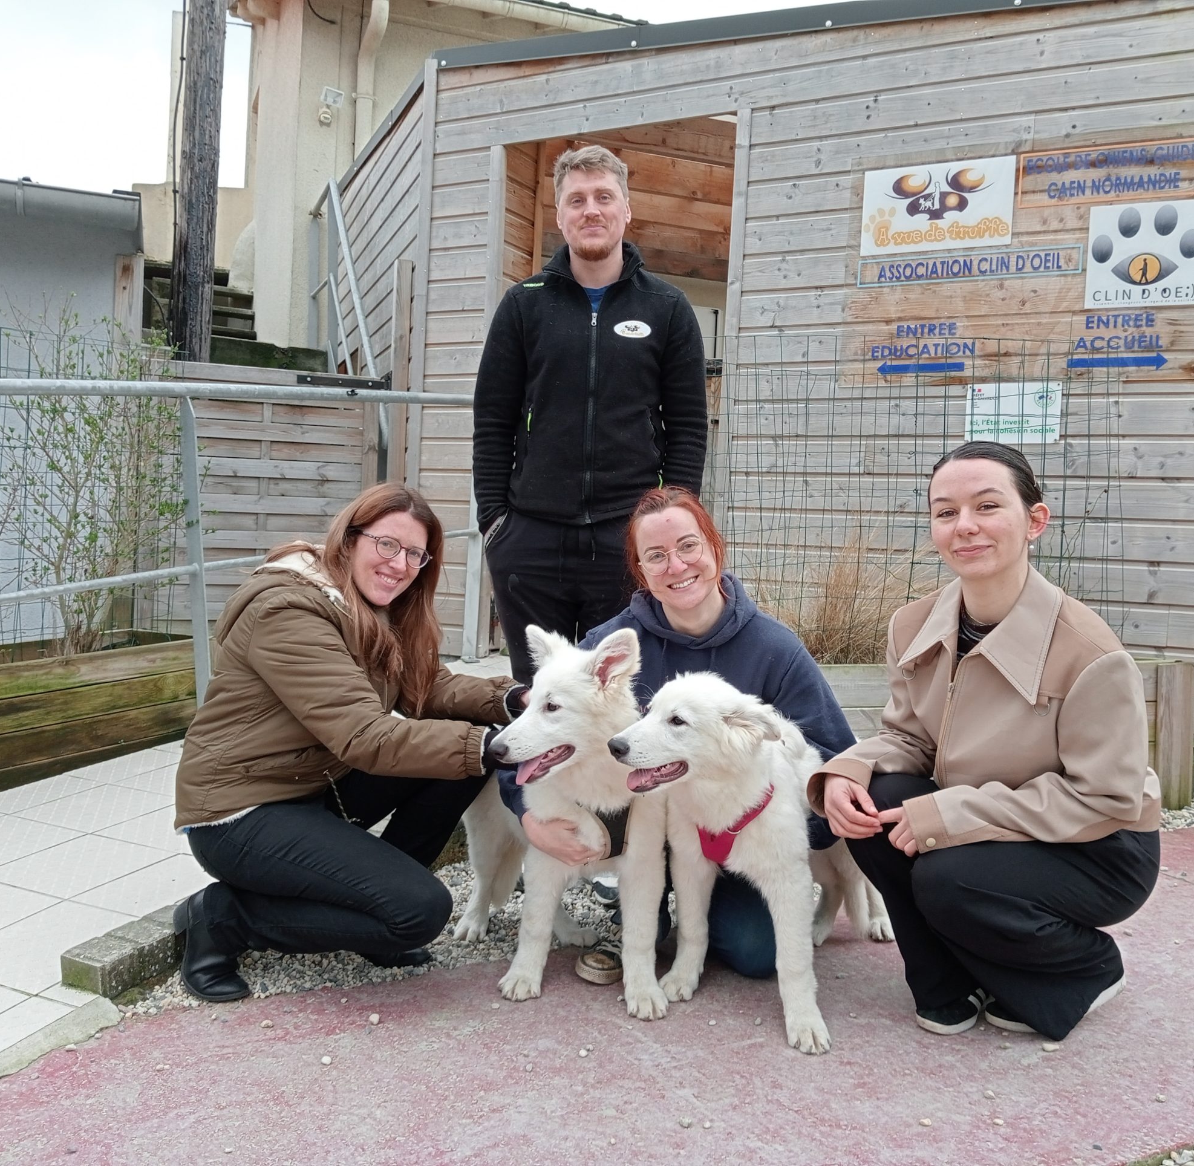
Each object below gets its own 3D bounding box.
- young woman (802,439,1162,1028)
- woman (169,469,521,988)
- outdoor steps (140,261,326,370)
[{"bbox_3d":[0.670,0.264,2.130,0.490,0.985,0.640,5,2,43],"label":"young woman"},{"bbox_3d":[-0.450,0.285,2.290,0.670,0.935,0.490,4,2,18],"label":"woman"},{"bbox_3d":[-2.450,-1.803,8.400,1.100,0.930,1.200,2,2,-19],"label":"outdoor steps"}]

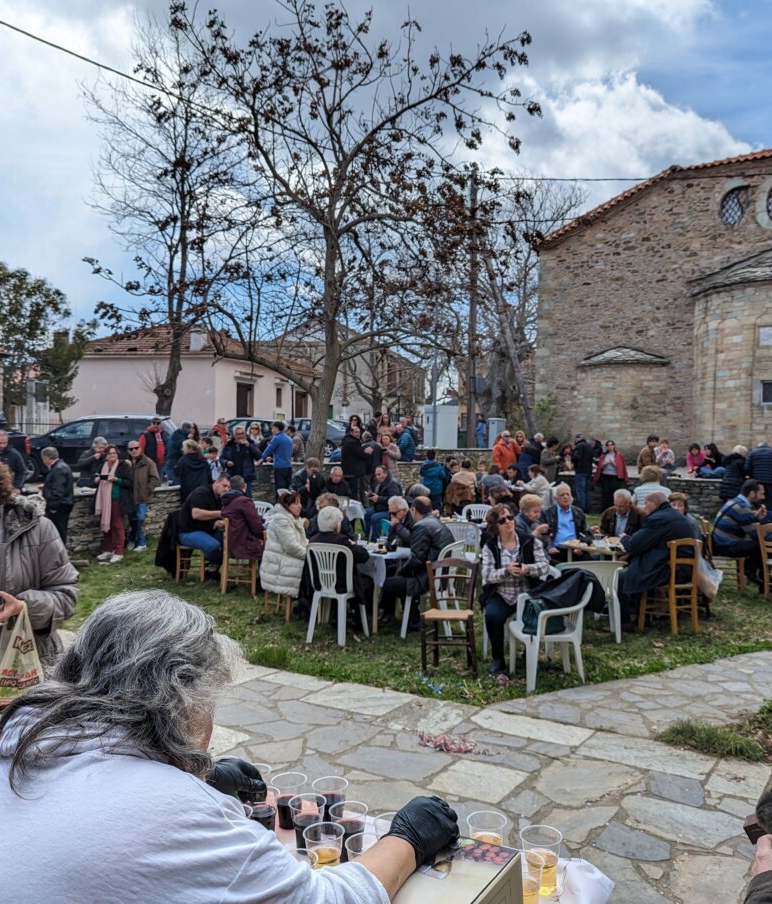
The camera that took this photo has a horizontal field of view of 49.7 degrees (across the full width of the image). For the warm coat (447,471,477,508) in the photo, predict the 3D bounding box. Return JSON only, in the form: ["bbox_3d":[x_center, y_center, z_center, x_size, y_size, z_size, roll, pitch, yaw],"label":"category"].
[{"bbox_3d":[1.459,0.720,16.000,0.580,0.720,0.450,1,2,9],"label":"warm coat"}]

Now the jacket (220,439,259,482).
[{"bbox_3d":[-2.340,0.150,13.300,0.600,0.720,0.400,1,1,-7],"label":"jacket"}]

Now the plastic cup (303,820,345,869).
[{"bbox_3d":[-0.116,0.762,1.555,0.077,0.105,0.077,0,2,0],"label":"plastic cup"}]

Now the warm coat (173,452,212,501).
[{"bbox_3d":[-3.003,0.413,13.000,0.570,0.800,0.400,0,2,-14],"label":"warm coat"}]

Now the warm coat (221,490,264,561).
[{"bbox_3d":[-1.716,0.870,10.000,0.530,0.820,0.460,2,3,30],"label":"warm coat"}]

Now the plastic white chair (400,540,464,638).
[{"bbox_3d":[0.418,1.261,7.764,0.530,0.870,0.470,1,2,18],"label":"plastic white chair"}]

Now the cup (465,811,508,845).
[{"bbox_3d":[0.193,0.755,1.601,0.077,0.093,0.077,1,2,0],"label":"cup"}]

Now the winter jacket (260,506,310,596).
[{"bbox_3d":[-1.020,0.985,8.350,0.480,0.910,0.480,0,1,-26],"label":"winter jacket"}]

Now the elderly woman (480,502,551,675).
[{"bbox_3d":[1.040,1.060,6.700,0.530,1.280,0.730,0,1,-14],"label":"elderly woman"}]

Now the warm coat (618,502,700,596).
[{"bbox_3d":[2.641,0.865,8.032,0.580,0.880,0.600,-1,3,-45],"label":"warm coat"}]

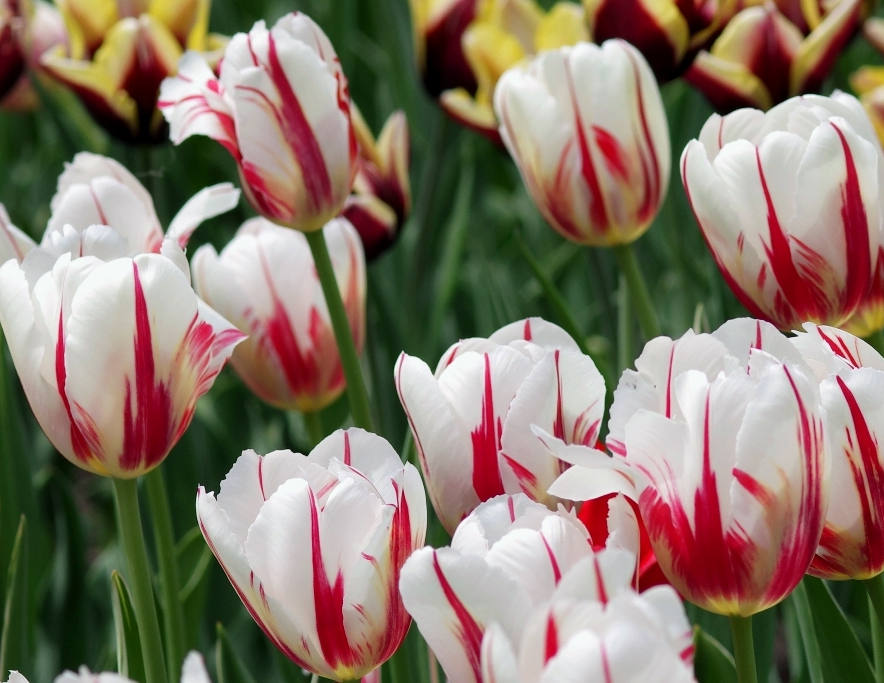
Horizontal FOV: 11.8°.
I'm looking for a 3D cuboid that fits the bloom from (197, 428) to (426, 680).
[{"bbox_3d":[-0.039,0.065,1.280,0.068,0.068,0.066,-7,17,0],"label":"bloom"}]

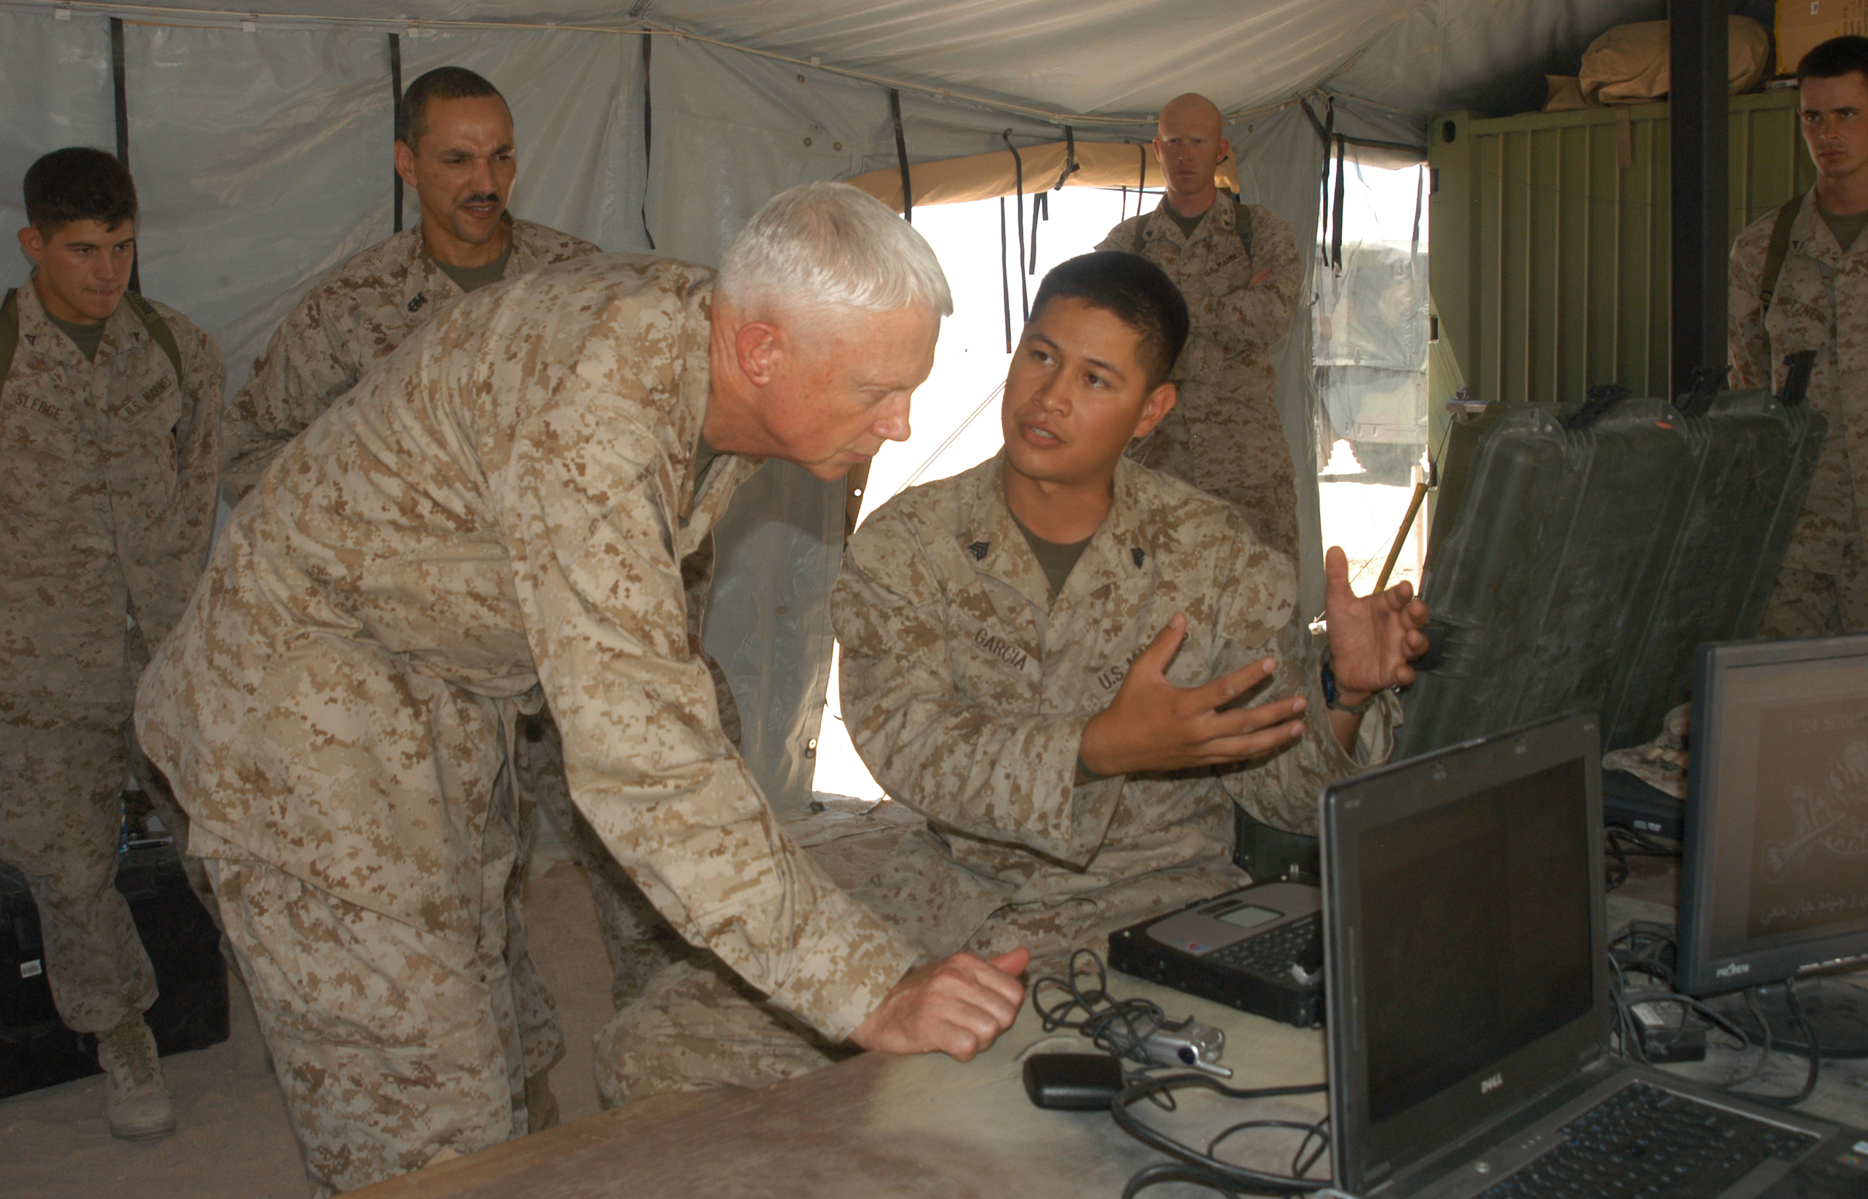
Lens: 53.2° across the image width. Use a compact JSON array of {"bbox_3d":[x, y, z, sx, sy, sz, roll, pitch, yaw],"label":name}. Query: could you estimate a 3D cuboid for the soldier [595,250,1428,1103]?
[{"bbox_3d":[0.128,0.363,2.108,0.800,1.440,0.660,3,9,25],"label":"soldier"}]

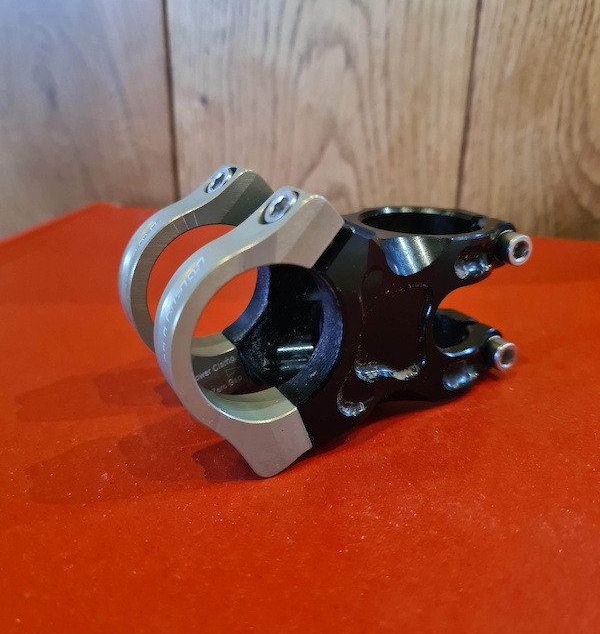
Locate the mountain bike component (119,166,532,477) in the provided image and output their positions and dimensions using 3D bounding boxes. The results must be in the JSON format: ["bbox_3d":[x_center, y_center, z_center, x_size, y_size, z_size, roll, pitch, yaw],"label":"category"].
[{"bbox_3d":[0.010,-0.006,0.143,0.096,0.059,0.044,-9,23,-25],"label":"mountain bike component"}]

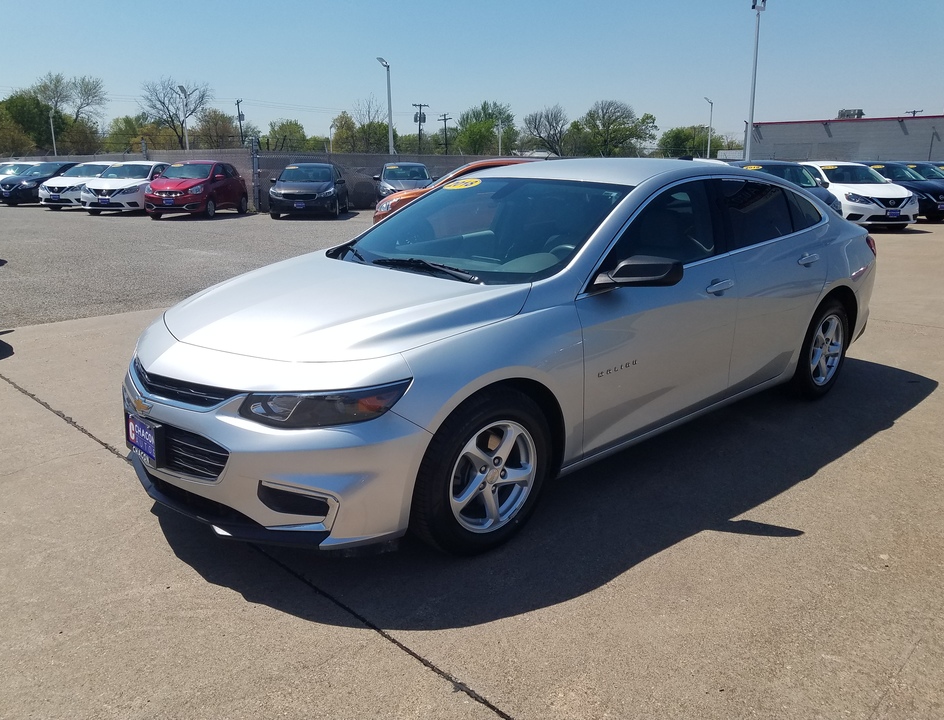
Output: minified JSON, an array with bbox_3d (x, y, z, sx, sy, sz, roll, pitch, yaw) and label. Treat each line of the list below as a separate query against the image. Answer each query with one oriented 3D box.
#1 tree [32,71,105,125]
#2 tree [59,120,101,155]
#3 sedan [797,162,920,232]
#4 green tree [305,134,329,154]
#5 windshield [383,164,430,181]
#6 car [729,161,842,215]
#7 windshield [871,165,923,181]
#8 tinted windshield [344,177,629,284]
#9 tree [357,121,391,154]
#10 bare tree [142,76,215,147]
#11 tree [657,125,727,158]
[{"bbox_3d":[-42.777,-25.359,78.066,7.333,10.781,6.966,-8,17,-26],"label":"tree"},{"bbox_3d":[-25.791,-13.550,48.037,2.758,4.571,2.758,-8,17,-26],"label":"tree"},{"bbox_3d":[9.080,-4.140,17.950,1.770,1.495,4.630,-2,15,-4],"label":"sedan"},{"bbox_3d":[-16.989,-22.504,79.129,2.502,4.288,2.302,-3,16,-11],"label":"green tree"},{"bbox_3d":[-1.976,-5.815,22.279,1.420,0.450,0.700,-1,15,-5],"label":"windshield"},{"bbox_3d":[5.898,-3.281,14.704,1.770,1.480,4.620,2,15,6],"label":"car"},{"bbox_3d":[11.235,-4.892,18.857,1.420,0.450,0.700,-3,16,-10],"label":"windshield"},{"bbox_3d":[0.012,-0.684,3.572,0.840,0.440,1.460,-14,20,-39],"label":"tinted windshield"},{"bbox_3d":[-11.189,-24.773,84.454,4.430,6.228,4.209,0,15,0],"label":"tree"},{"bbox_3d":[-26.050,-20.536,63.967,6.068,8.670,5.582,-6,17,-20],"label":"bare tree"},{"bbox_3d":[20.913,-20.071,69.234,6.666,4.835,5.666,4,16,16],"label":"tree"}]

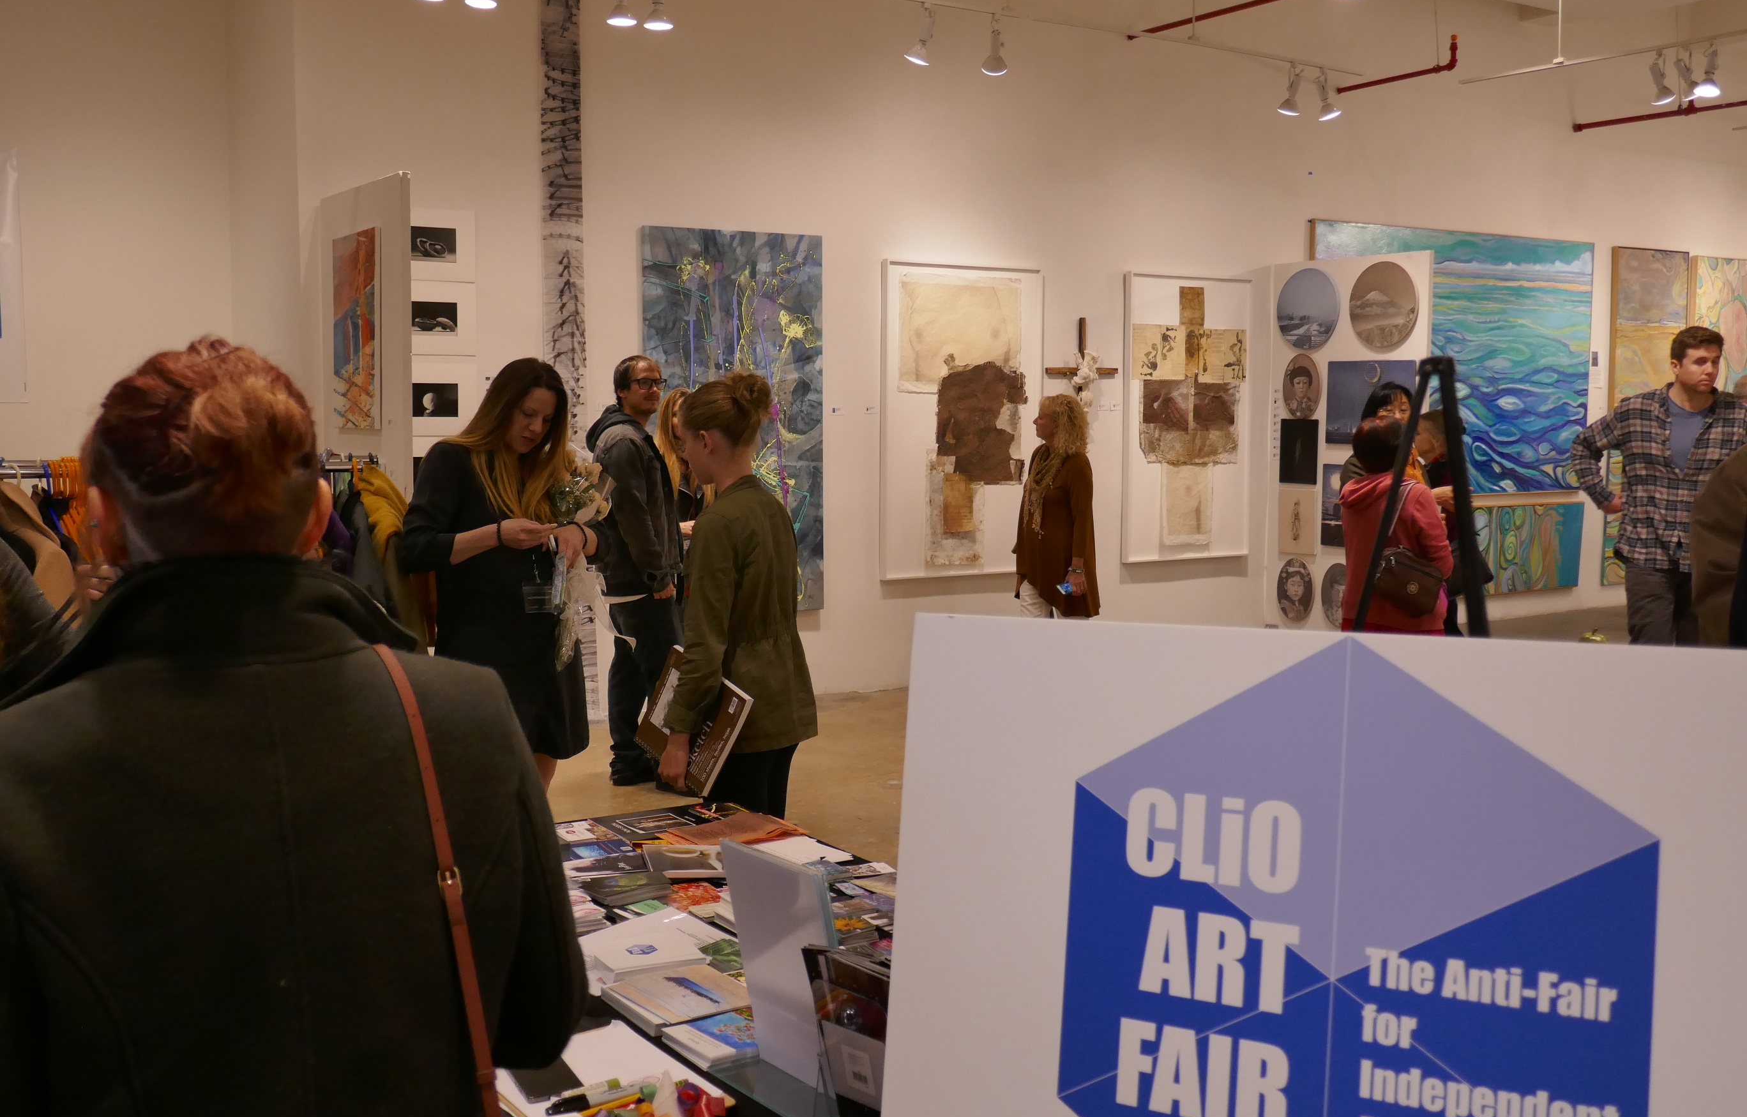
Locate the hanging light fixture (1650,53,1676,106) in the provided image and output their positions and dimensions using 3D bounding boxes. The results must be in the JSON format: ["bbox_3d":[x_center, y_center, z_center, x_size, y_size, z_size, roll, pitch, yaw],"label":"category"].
[{"bbox_3d":[4.013,-2.439,8.632,0.130,0.255,0.125,-1,5,-14],"label":"hanging light fixture"}]

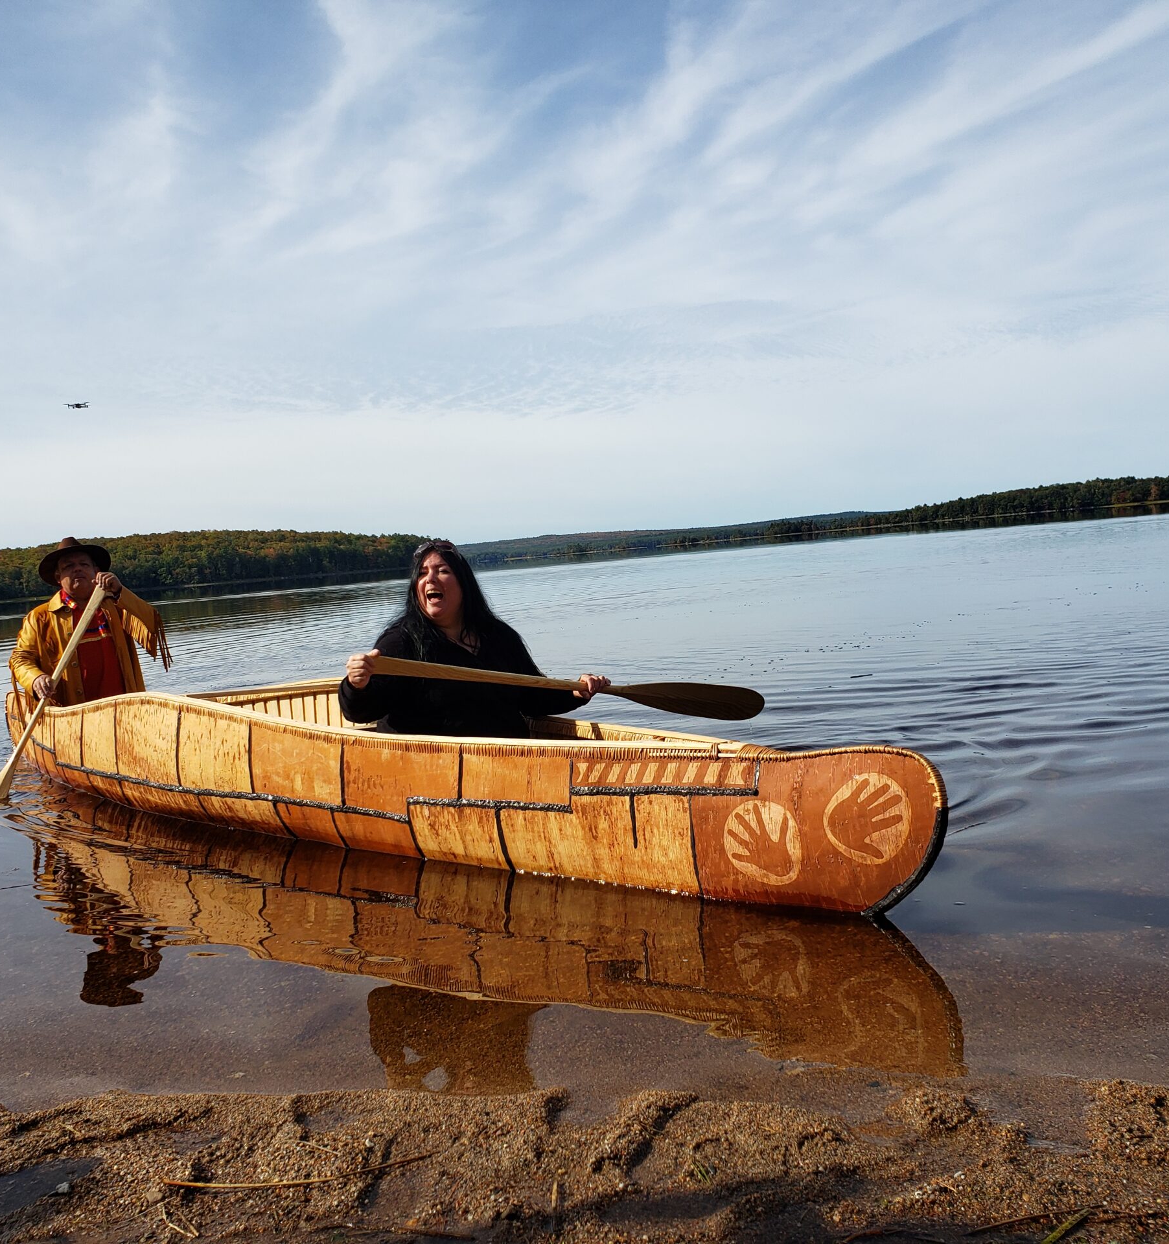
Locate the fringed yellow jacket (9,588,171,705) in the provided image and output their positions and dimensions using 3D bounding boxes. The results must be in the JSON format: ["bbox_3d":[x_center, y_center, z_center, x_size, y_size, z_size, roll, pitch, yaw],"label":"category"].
[{"bbox_3d":[-2.140,0.194,5.381,0.660,0.690,0.460,-7,4,-40],"label":"fringed yellow jacket"}]

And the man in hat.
[{"bbox_3d":[-2.108,0.188,5.343,0.680,1.100,0.720,-7,4,-40],"label":"man in hat"}]

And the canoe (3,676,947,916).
[{"bbox_3d":[-1.075,0.511,4.388,0.860,0.540,5.125,-7,4,-44],"label":"canoe"}]

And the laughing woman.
[{"bbox_3d":[-0.315,0.218,3.604,0.760,0.930,0.740,-6,4,-31],"label":"laughing woman"}]

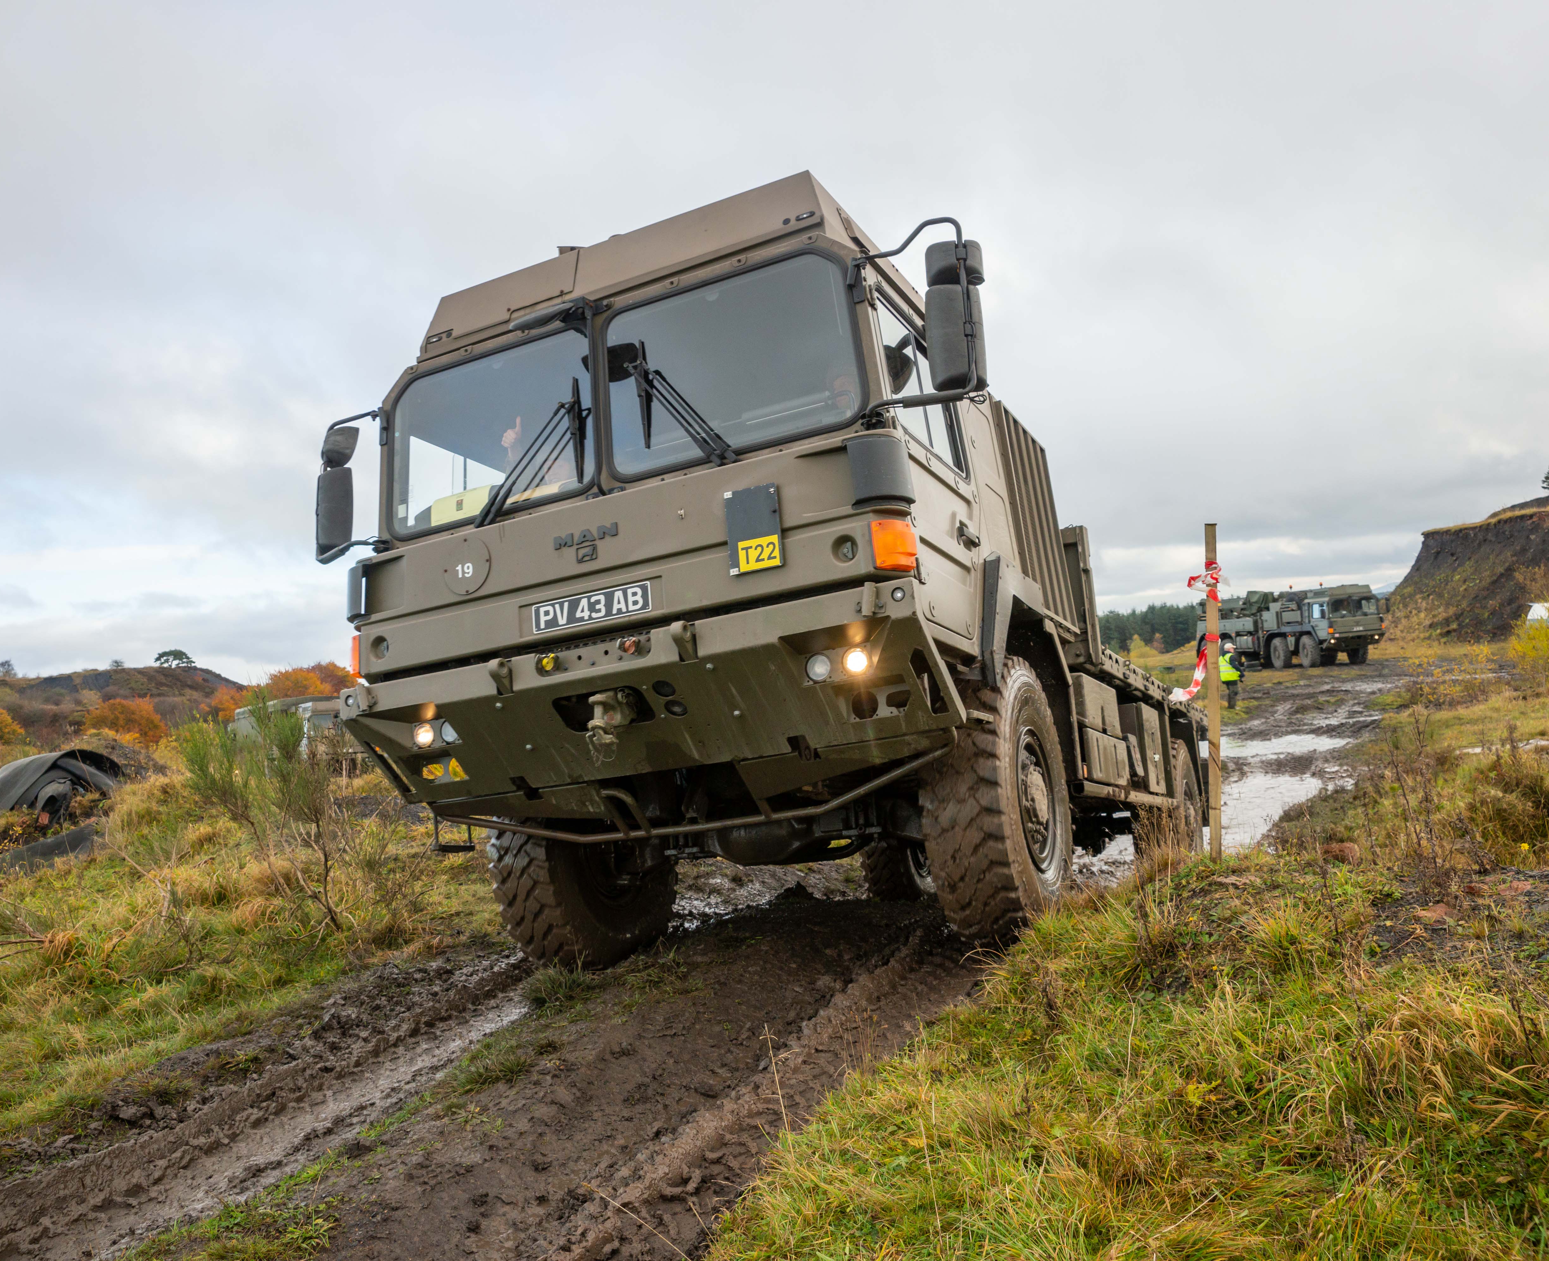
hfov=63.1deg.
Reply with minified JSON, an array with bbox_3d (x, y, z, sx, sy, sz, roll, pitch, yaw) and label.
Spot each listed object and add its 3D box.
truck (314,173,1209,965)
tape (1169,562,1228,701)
[{"bbox_3d":[0.906,0.313,7.786,2.980,3.020,7.180,-11,-14,25],"label":"truck"},{"bbox_3d":[2.149,0.007,6.400,0.310,0.700,0.170,-1,-1,6],"label":"tape"}]

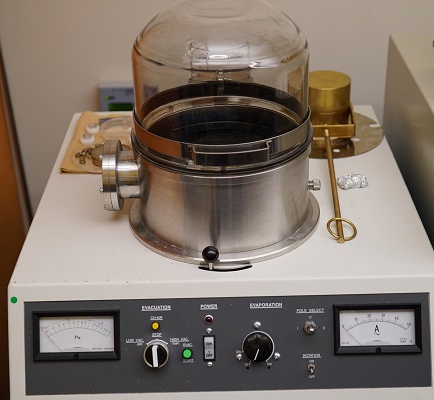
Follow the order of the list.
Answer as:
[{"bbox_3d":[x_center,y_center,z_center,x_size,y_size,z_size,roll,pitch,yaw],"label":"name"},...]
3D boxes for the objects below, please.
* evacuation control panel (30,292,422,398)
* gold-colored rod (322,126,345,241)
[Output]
[{"bbox_3d":[0.011,0.156,0.887,0.437,0.101,0.025,-1,-1,1],"label":"evacuation control panel"},{"bbox_3d":[0.150,-0.026,1.072,0.007,0.007,0.279,0,32,3],"label":"gold-colored rod"}]

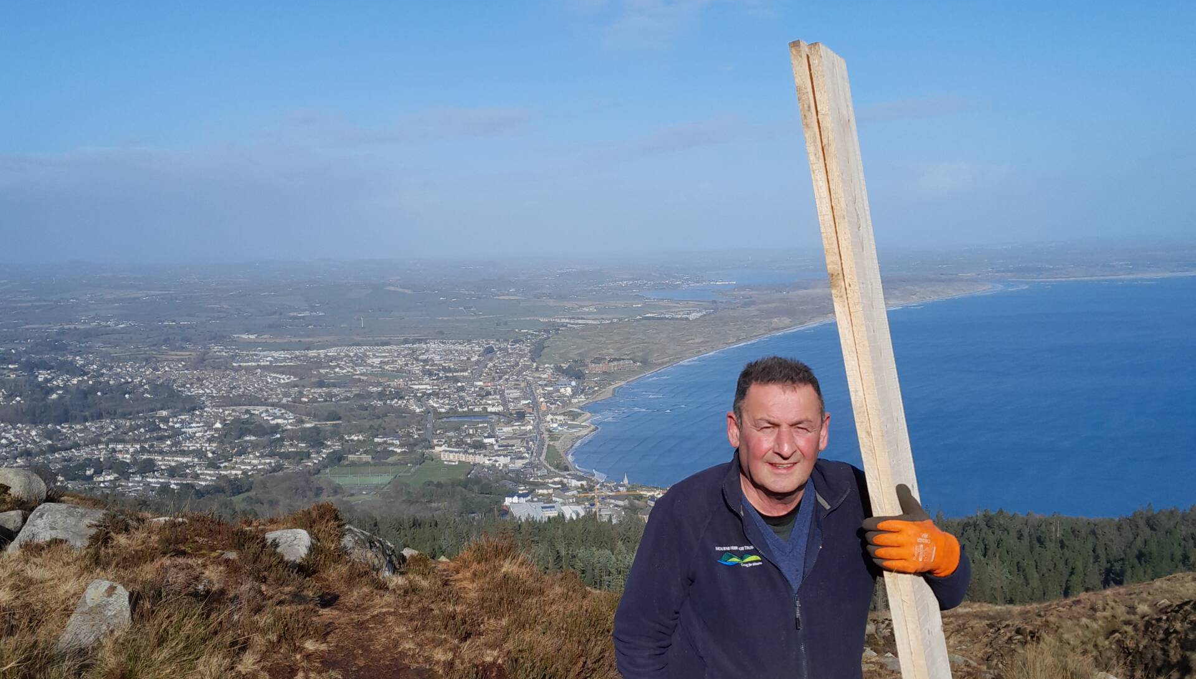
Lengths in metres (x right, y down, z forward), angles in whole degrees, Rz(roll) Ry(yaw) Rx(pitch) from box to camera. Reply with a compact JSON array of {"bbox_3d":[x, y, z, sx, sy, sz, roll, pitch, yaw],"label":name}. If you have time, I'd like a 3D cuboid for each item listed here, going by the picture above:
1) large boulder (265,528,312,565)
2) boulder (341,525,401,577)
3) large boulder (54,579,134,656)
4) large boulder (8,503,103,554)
[{"bbox_3d":[-1.881,1.253,7.277,0.290,0.200,0.230,-2,4,-15],"label":"large boulder"},{"bbox_3d":[-1.326,1.232,6.985,0.370,0.270,0.310,-2,4,-11],"label":"boulder"},{"bbox_3d":[-2.363,1.306,5.617,0.350,0.310,0.280,-3,5,-23],"label":"large boulder"},{"bbox_3d":[-3.425,1.191,7.561,0.590,0.280,0.420,-3,5,-25],"label":"large boulder"}]

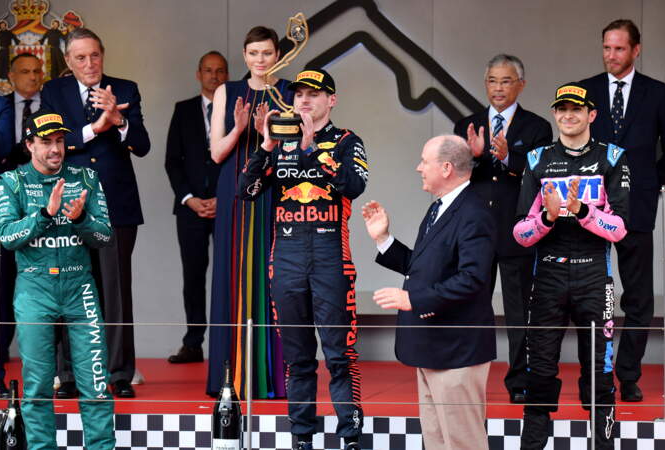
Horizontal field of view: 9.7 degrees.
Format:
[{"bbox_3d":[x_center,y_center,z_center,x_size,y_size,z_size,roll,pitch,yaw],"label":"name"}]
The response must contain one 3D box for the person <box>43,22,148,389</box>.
[{"bbox_3d":[-1.183,-0.062,19.700,0.550,1.861,0.460,0,1,-1],"label":"person"}]

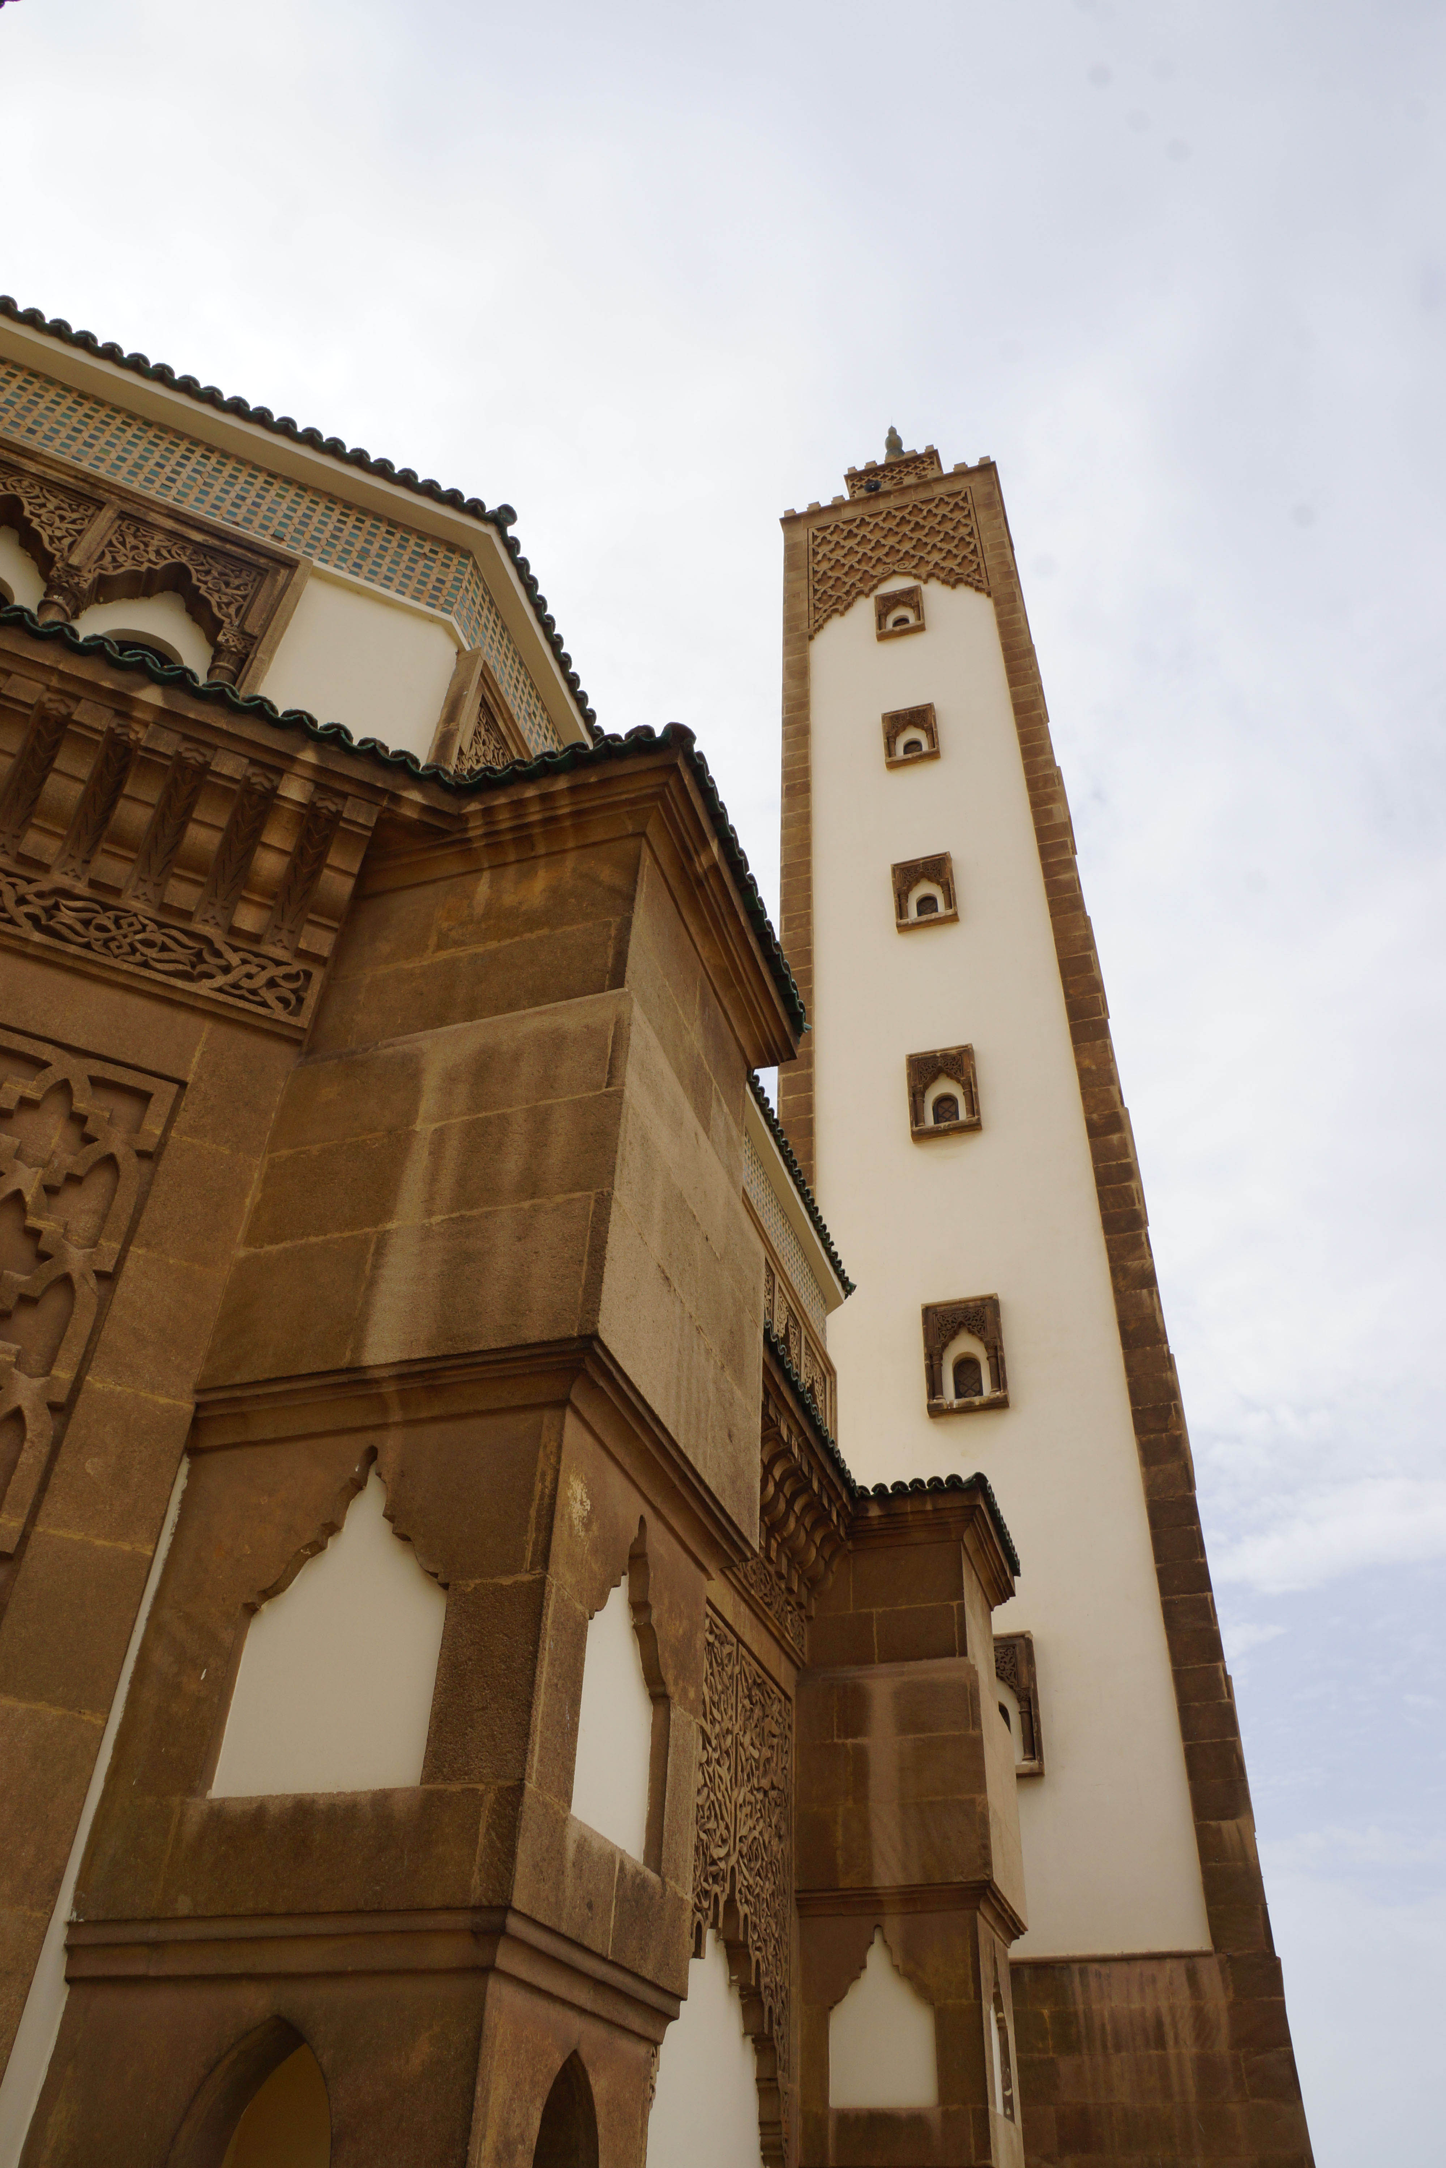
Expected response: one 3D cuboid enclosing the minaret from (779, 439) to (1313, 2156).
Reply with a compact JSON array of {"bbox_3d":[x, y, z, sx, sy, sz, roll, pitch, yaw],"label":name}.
[{"bbox_3d":[4.501,-2.273,28.841,5.440,44.260,5.440,-10,-42,15],"label":"minaret"}]

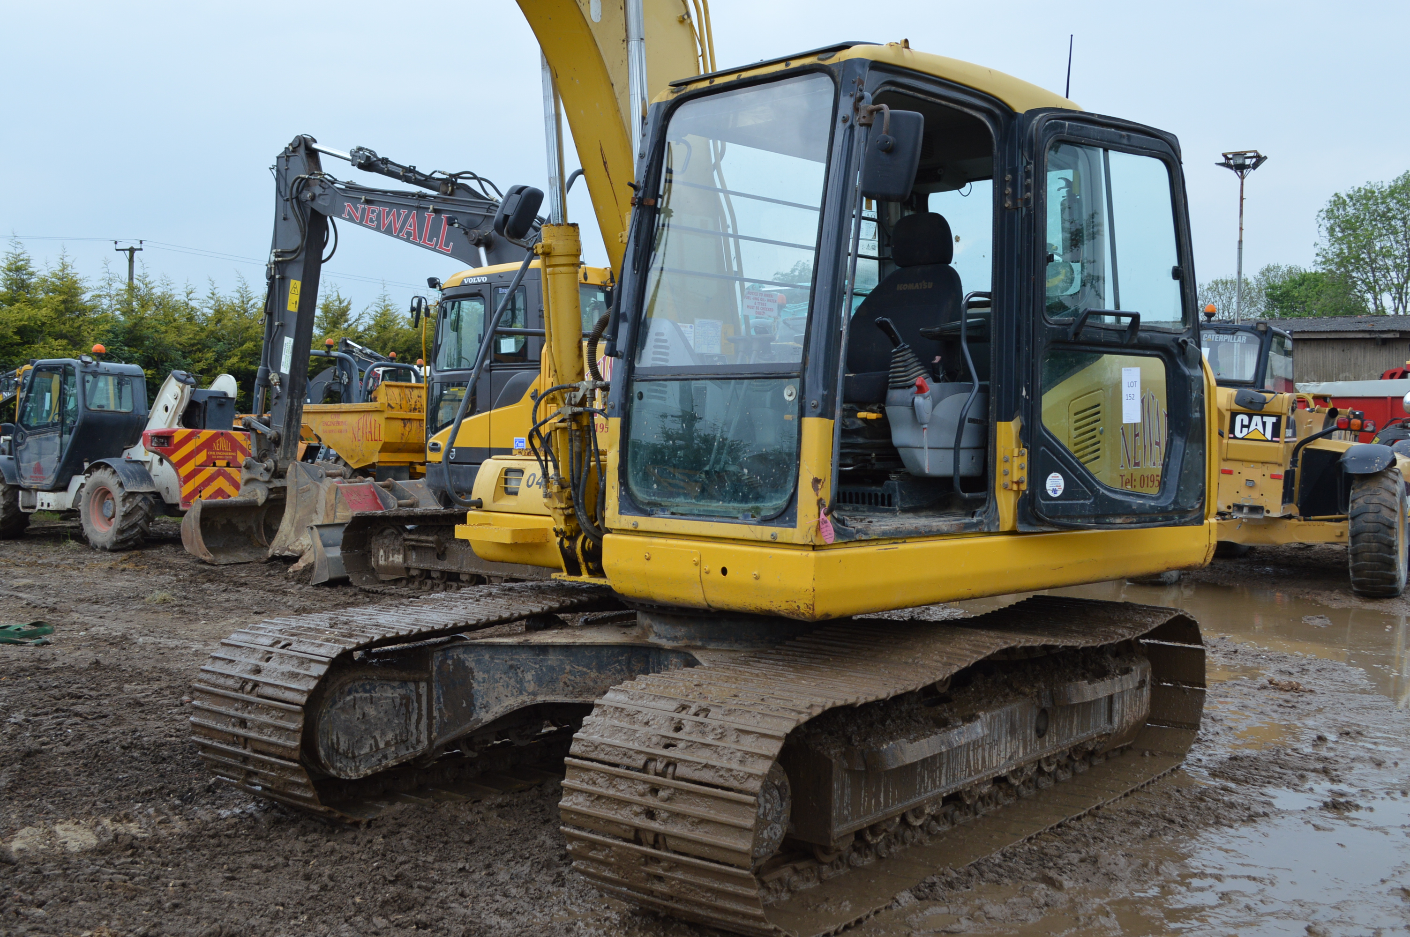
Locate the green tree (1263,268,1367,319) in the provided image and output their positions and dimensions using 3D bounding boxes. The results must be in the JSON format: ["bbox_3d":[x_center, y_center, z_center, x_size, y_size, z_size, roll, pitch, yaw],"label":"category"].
[{"bbox_3d":[23.854,-3.423,54.938,4.600,8.200,4.600,1,1,0],"label":"green tree"}]

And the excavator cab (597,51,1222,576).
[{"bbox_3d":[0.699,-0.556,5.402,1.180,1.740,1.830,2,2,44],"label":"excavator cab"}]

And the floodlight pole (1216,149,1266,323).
[{"bbox_3d":[12.981,-3.358,33.938,1.200,8.600,1.200,1,1,0],"label":"floodlight pole"}]

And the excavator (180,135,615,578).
[{"bbox_3d":[-2.434,-1.231,14.385,7.600,4.750,2.600,2,1,36],"label":"excavator"}]

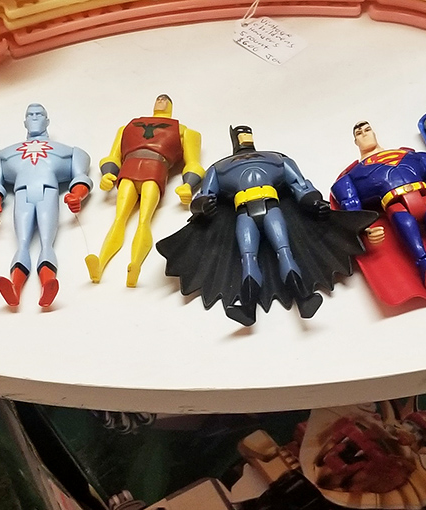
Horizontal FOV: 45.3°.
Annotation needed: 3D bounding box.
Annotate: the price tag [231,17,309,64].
[{"bbox_3d":[0.035,-0.140,0.328,0.045,0.003,0.029,39,68,19],"label":"price tag"}]

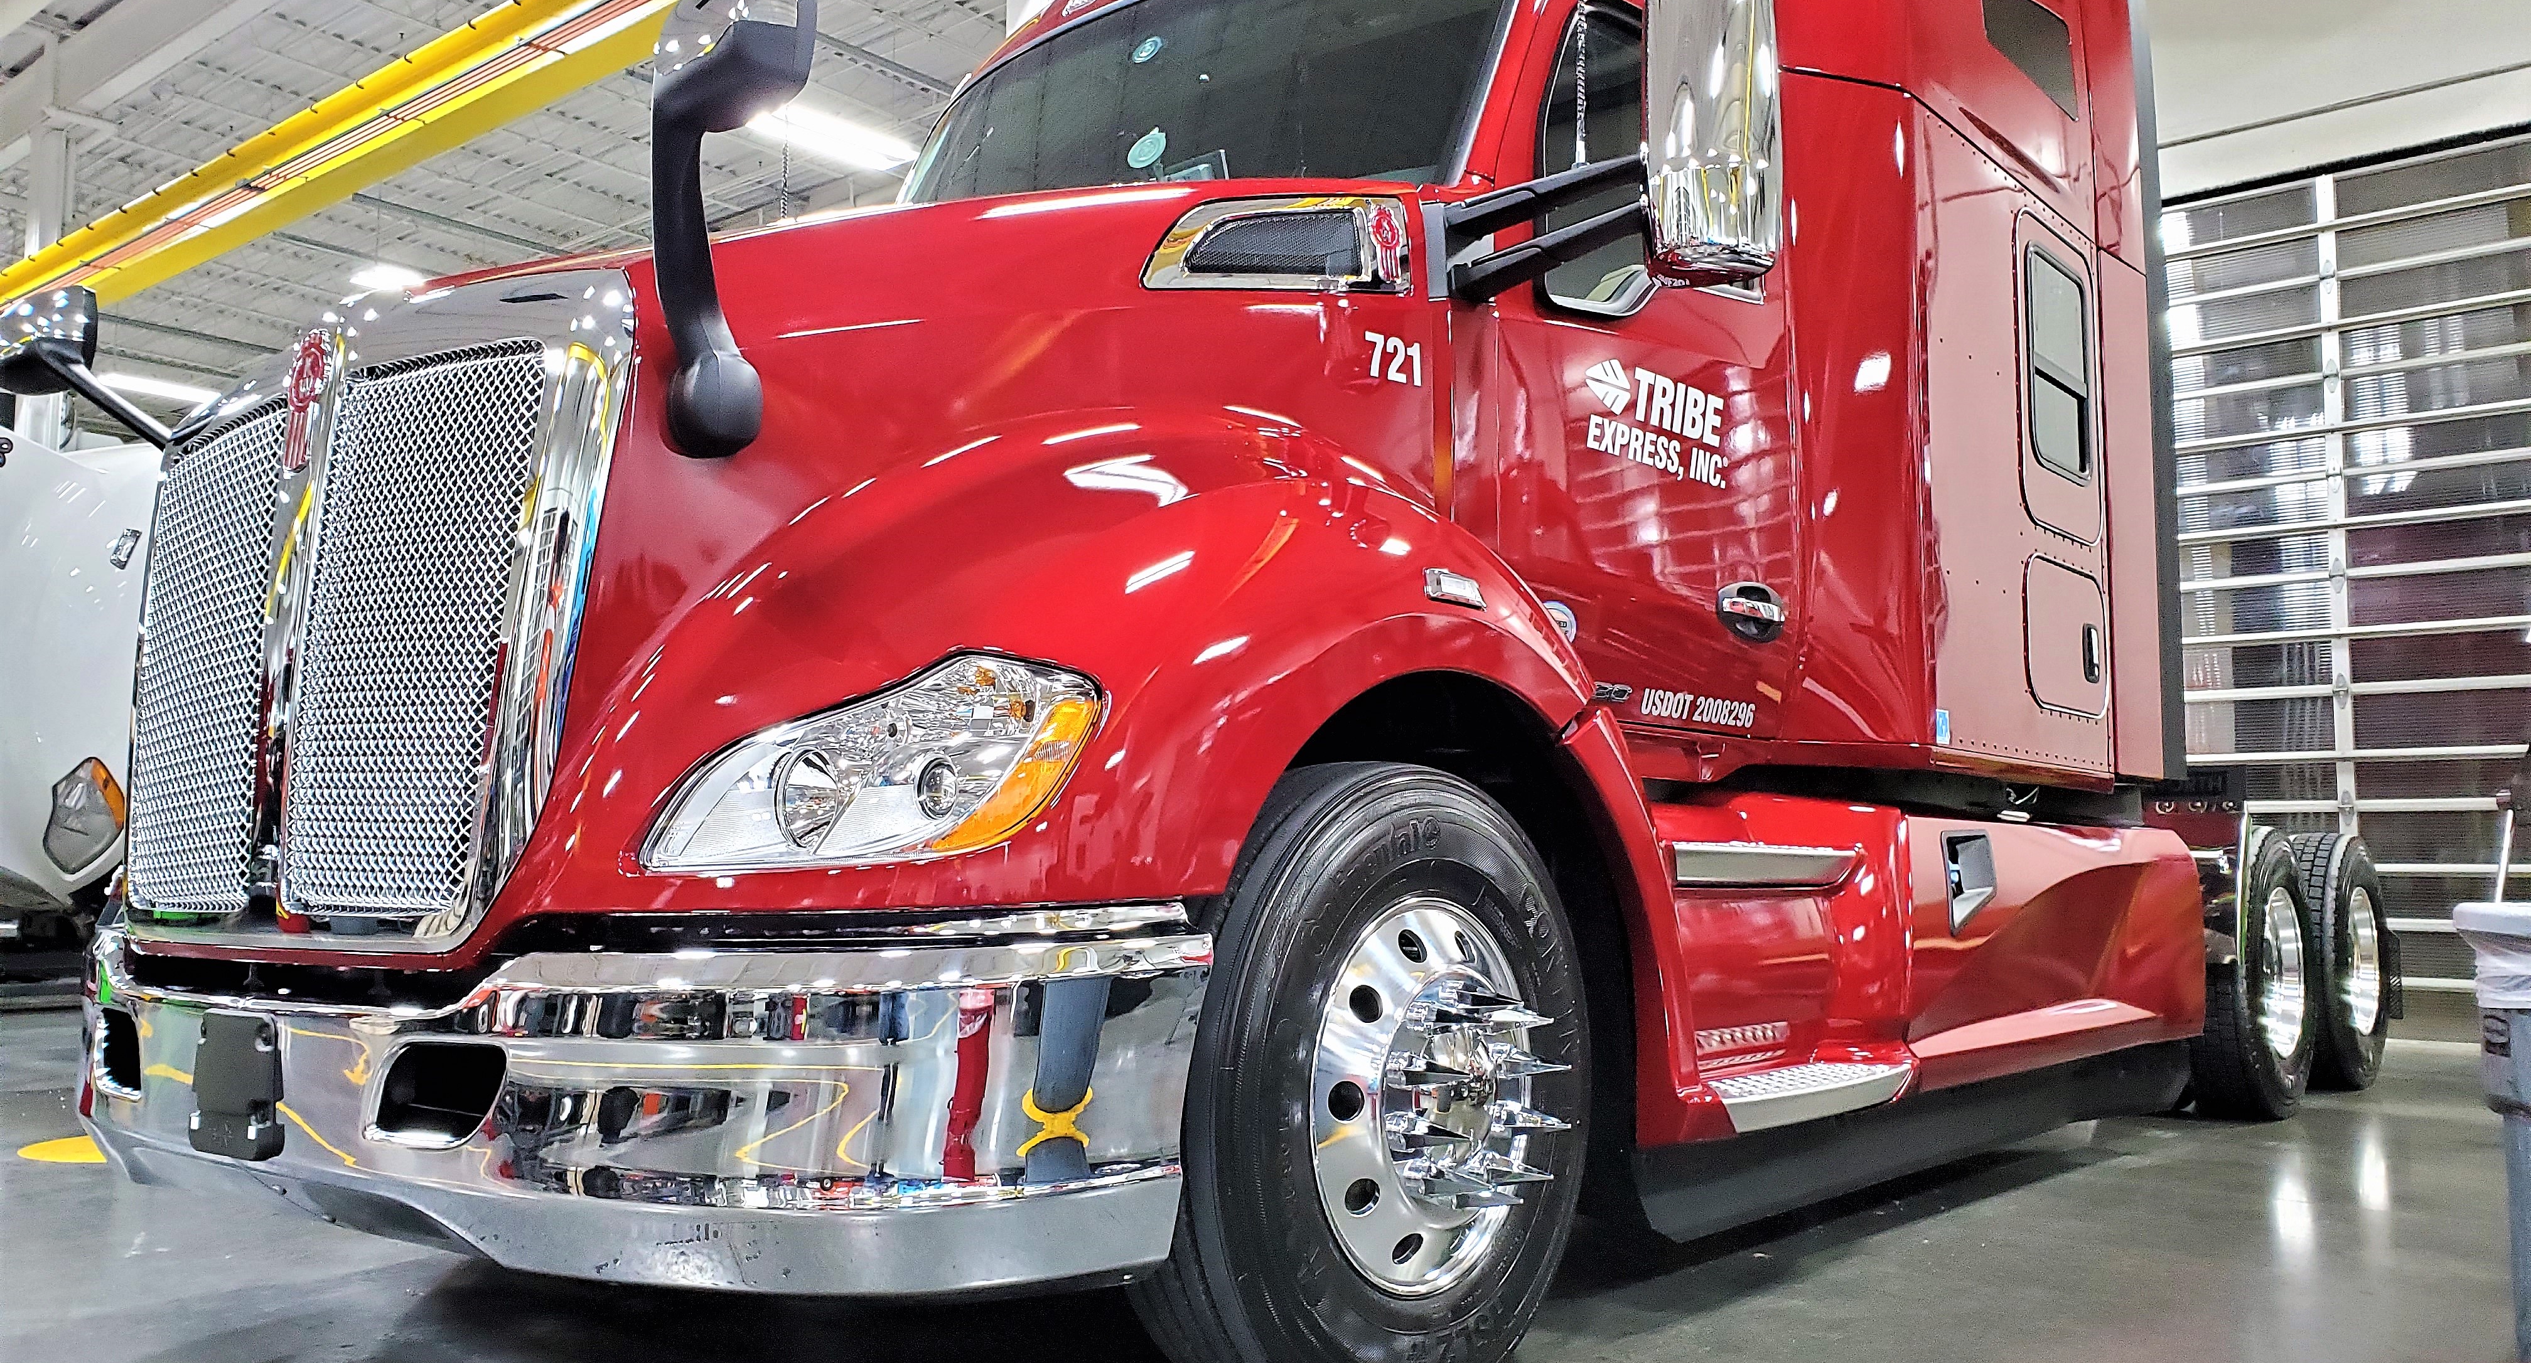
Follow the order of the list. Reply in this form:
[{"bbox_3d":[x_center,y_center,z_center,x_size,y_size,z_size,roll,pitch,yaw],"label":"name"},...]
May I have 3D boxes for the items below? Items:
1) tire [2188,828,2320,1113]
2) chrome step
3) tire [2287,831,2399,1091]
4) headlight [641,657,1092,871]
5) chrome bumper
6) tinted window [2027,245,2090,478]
[{"bbox_3d":[3.492,1.035,6.791,0.290,1.020,1.020,-4,-7,40],"label":"tire"},{"bbox_3d":[1.070,0.842,3.909,0.190,0.080,0.840,-4,-7,40],"label":"chrome step"},{"bbox_3d":[4.352,1.145,7.789,0.290,1.020,1.020,-4,-7,40],"label":"tire"},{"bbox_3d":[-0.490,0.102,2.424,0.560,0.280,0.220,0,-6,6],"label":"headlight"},{"bbox_3d":[-1.237,0.554,2.942,2.420,0.460,0.730,-4,-7,40],"label":"chrome bumper"},{"bbox_3d":[2.278,-0.915,5.458,0.045,0.590,0.490,-4,-7,40],"label":"tinted window"}]

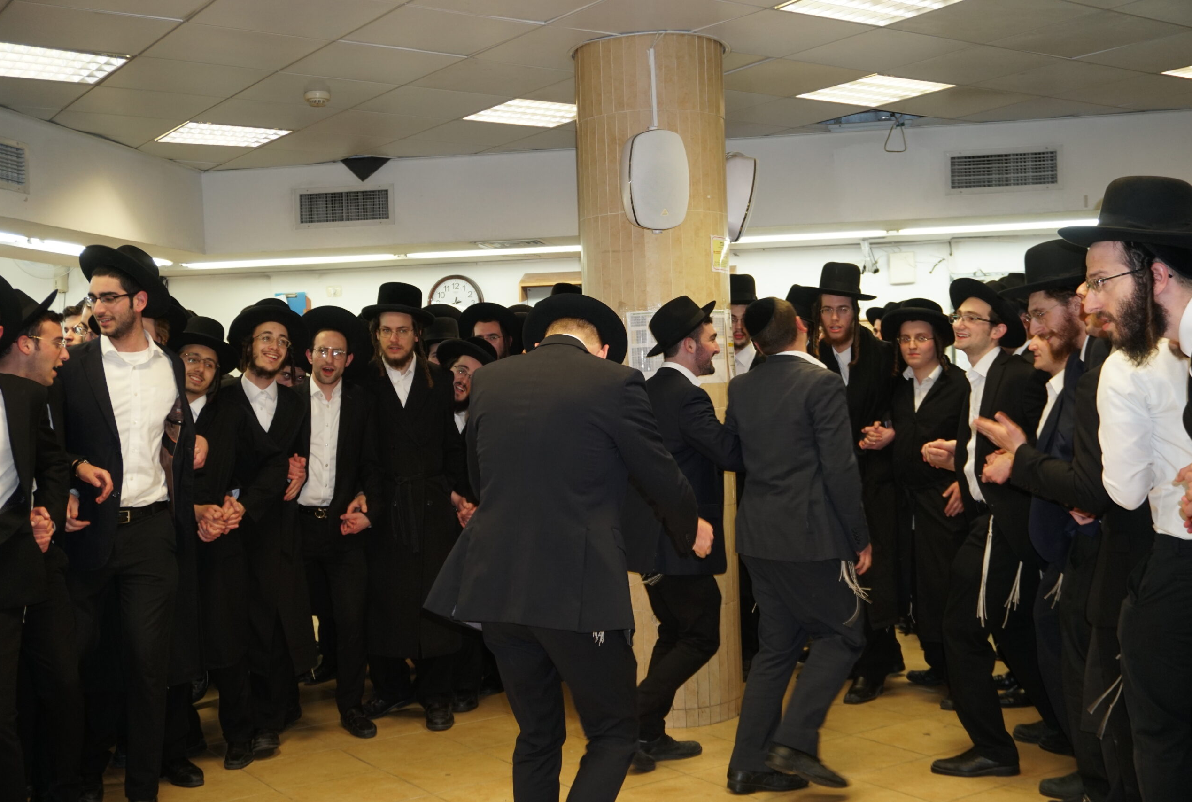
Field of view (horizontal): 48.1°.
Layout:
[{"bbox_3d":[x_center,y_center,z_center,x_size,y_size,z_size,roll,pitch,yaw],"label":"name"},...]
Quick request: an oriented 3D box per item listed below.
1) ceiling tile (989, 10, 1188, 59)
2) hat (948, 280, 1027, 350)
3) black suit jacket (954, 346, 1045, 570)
[{"bbox_3d":[2.044,-1.522,5.553,0.600,0.020,0.600,-2,1,-35],"label":"ceiling tile"},{"bbox_3d":[1.426,-0.339,4.790,0.330,0.130,0.305,43,-17,-26],"label":"hat"},{"bbox_3d":[1.476,0.202,4.820,0.350,0.780,0.460,-2,1,-27],"label":"black suit jacket"}]

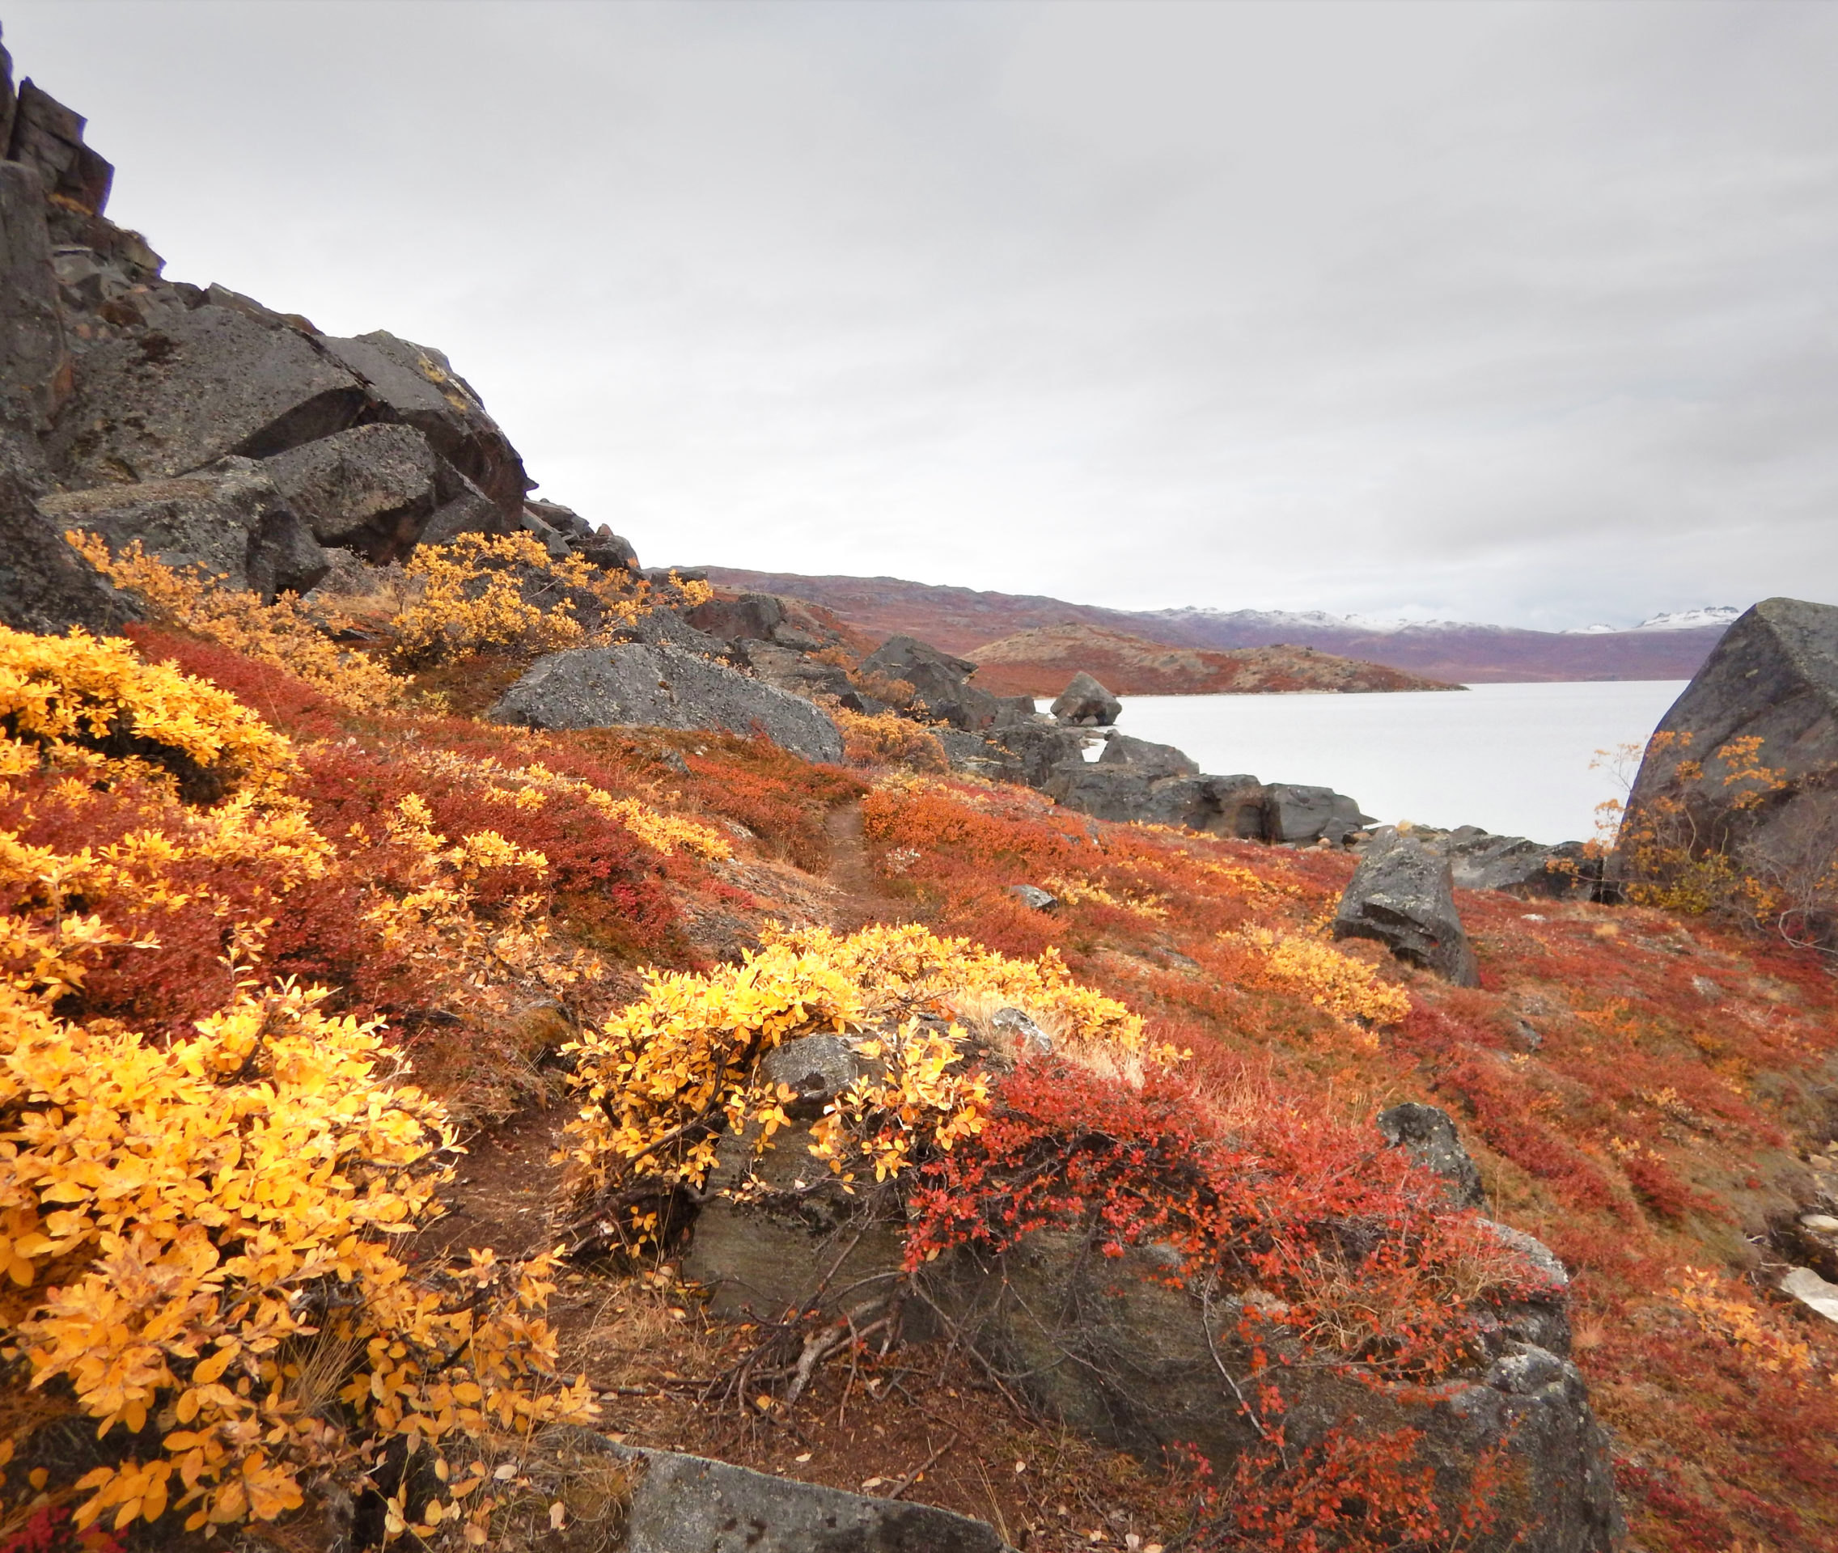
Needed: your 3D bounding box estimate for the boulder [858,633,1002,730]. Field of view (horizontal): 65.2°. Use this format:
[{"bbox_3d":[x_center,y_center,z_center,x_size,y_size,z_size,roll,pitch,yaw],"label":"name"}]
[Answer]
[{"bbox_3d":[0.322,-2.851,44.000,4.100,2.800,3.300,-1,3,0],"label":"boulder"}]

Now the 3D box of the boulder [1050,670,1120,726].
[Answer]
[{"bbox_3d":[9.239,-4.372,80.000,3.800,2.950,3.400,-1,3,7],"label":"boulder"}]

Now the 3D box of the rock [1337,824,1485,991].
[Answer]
[{"bbox_3d":[2.964,0.778,8.800,0.806,0.896,0.850,0,3,10],"label":"rock"}]

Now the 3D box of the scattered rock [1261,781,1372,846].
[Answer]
[{"bbox_3d":[5.145,0.463,18.500,1.409,0.756,1.200,0,4,15],"label":"scattered rock"}]

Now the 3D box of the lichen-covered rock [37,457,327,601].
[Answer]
[{"bbox_3d":[-6.467,-2.165,12.600,2.000,1.100,1.400,-1,3,0],"label":"lichen-covered rock"}]

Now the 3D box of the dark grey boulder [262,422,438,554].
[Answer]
[{"bbox_3d":[-5.466,-2.776,13.800,1.400,1.100,1.200,-2,4,-21],"label":"dark grey boulder"}]

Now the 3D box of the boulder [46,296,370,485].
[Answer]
[{"bbox_3d":[-7.476,-4.016,15.200,2.800,1.600,1.900,-3,4,-26],"label":"boulder"}]

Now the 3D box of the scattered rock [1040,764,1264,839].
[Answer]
[{"bbox_3d":[3.160,0.304,19.000,2.840,0.914,1.600,0,4,15],"label":"scattered rock"}]

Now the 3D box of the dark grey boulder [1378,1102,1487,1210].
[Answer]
[{"bbox_3d":[1.460,1.086,4.100,0.290,0.320,0.300,-1,3,0],"label":"dark grey boulder"}]

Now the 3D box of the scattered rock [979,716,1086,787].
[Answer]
[{"bbox_3d":[2.383,-0.524,30.000,2.100,1.450,1.800,-1,3,5],"label":"scattered rock"}]

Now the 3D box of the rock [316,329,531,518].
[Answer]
[{"bbox_3d":[-4.769,-3.360,14.000,1.647,1.623,1.900,0,3,10],"label":"rock"}]

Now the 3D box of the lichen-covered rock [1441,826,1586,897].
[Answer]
[{"bbox_3d":[7.059,1.006,17.000,1.500,0.720,1.300,0,4,23],"label":"lichen-covered rock"}]

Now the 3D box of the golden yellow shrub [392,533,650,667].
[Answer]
[{"bbox_3d":[-2.982,-1.319,11.000,1.790,0.974,1.300,-1,3,0],"label":"golden yellow shrub"}]

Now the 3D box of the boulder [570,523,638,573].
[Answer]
[{"bbox_3d":[-4.602,-3.348,21.000,0.950,0.720,0.850,-2,3,-12],"label":"boulder"}]

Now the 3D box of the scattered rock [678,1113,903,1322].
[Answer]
[{"bbox_3d":[-0.265,0.986,3.250,0.540,0.450,0.450,-1,3,0],"label":"scattered rock"}]

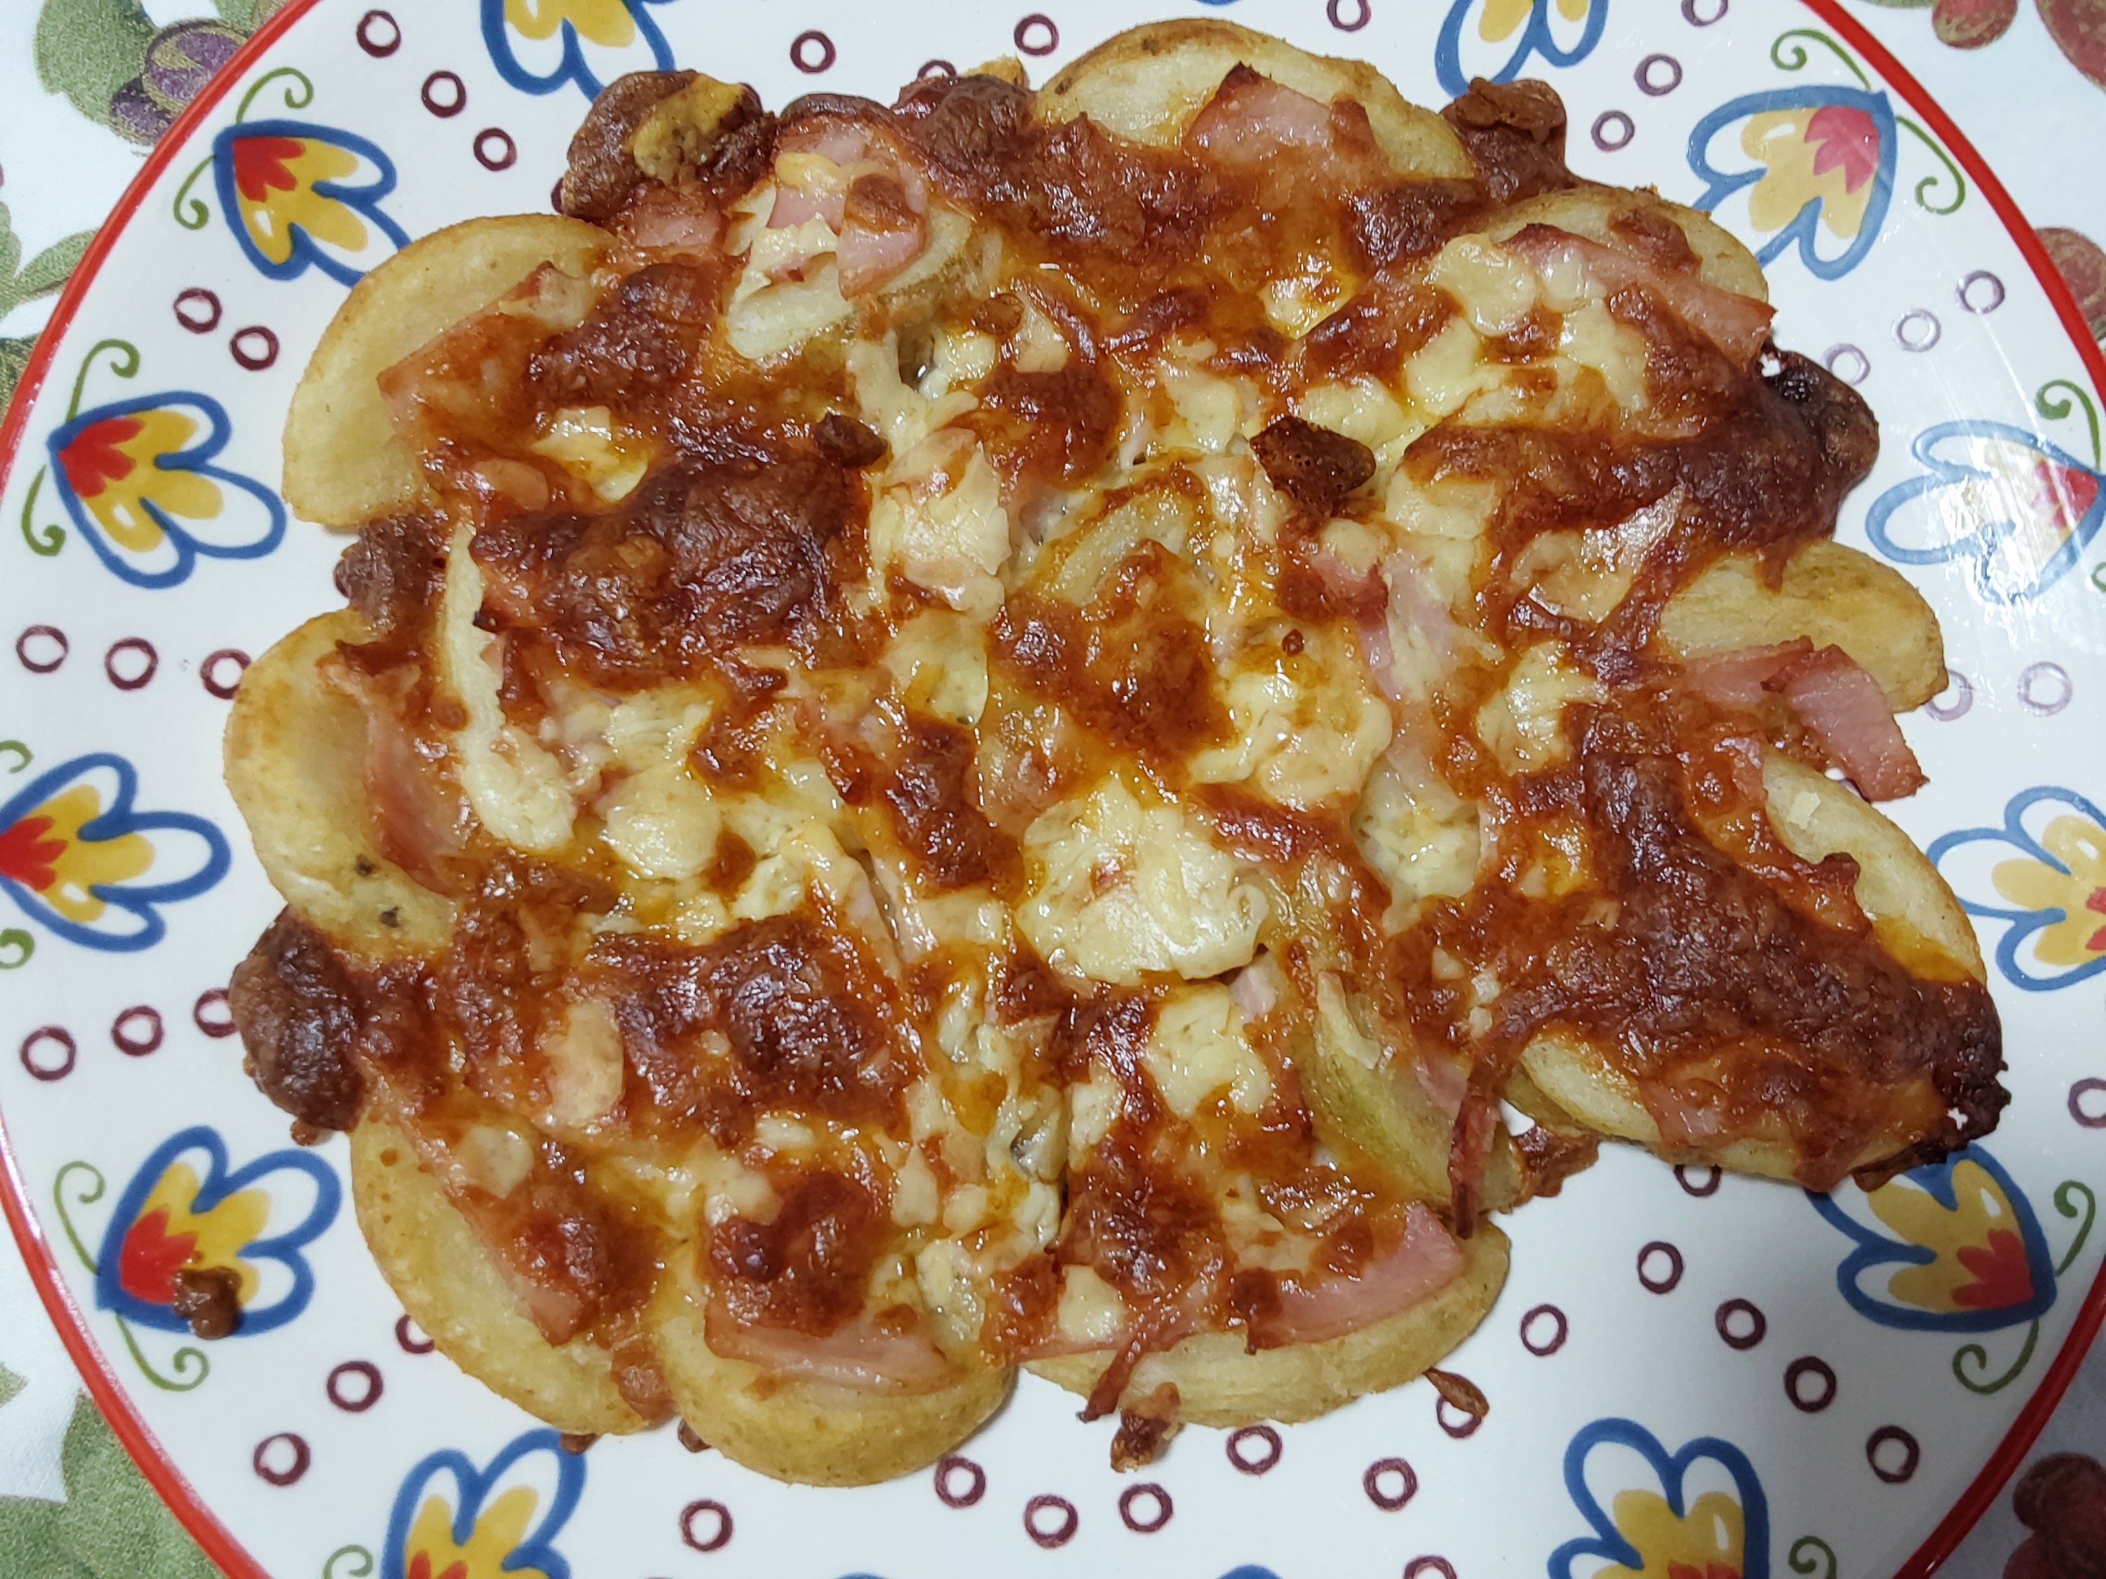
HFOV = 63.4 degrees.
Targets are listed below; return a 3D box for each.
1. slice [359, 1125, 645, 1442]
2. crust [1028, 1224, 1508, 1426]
[{"bbox_3d":[-0.063,0.057,0.198,0.049,0.015,0.017,44,81,7],"label":"slice"},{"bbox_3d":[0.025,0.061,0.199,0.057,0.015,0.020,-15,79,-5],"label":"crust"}]

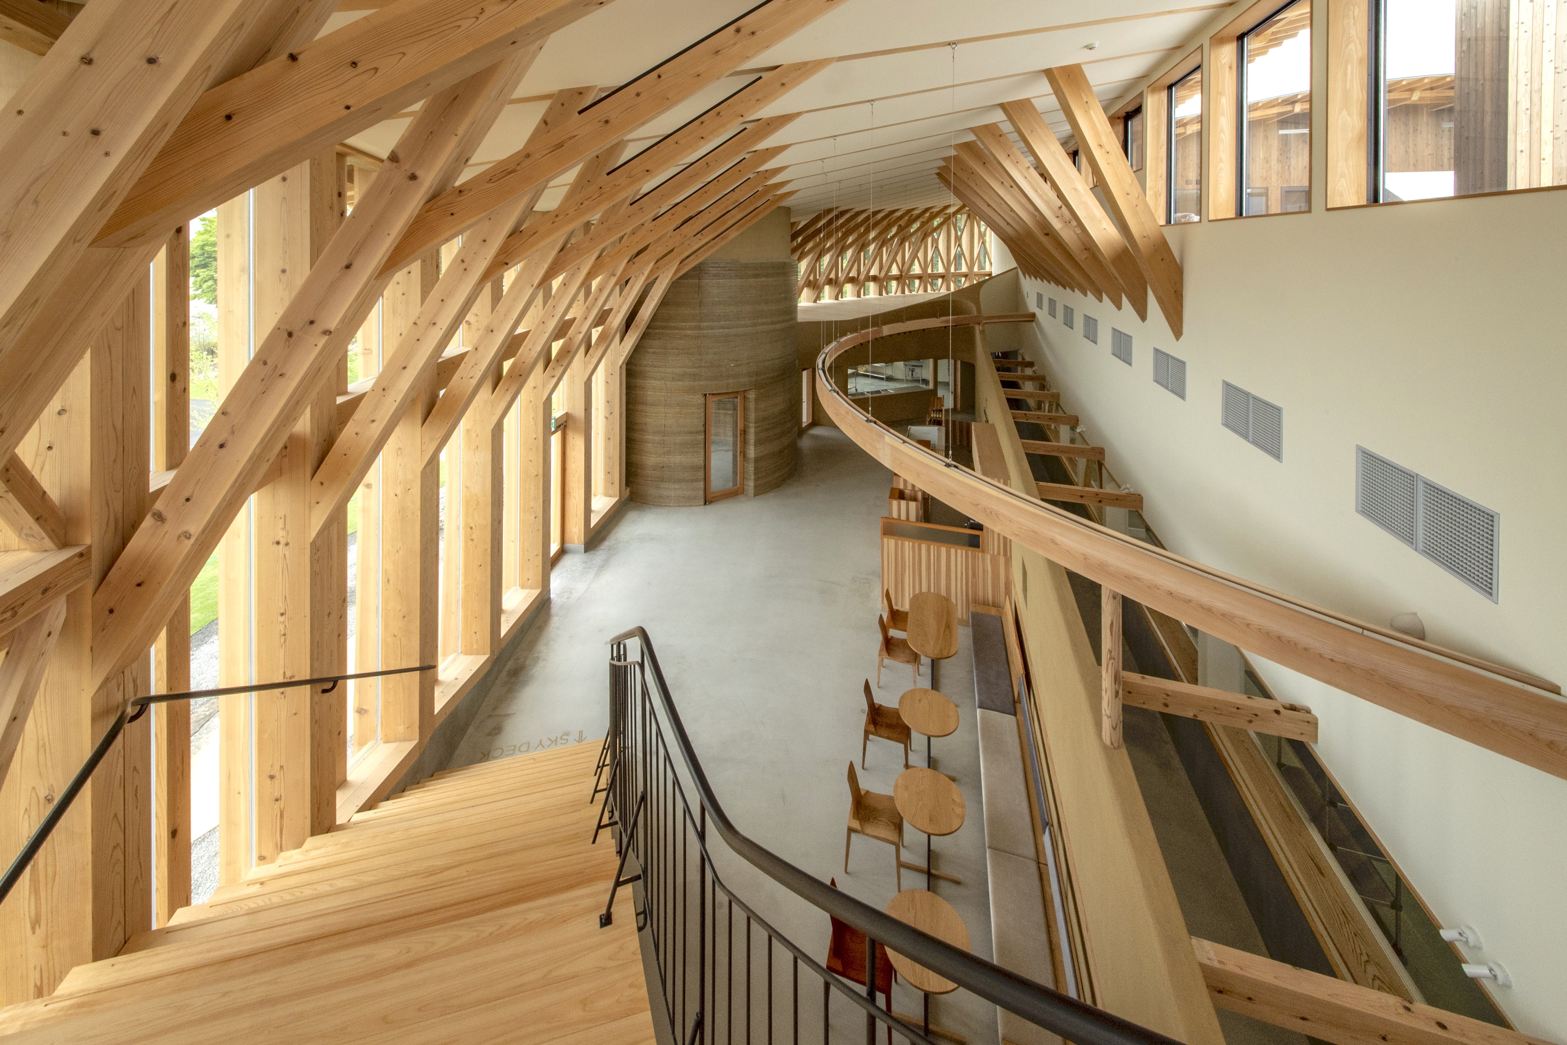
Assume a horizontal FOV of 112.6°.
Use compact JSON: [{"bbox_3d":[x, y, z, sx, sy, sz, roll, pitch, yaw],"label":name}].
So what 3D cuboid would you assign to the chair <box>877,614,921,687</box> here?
[{"bbox_3d":[1.574,1.771,7.060,0.510,0.820,0.440,7,25,16],"label":"chair"}]

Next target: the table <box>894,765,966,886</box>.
[{"bbox_3d":[1.373,2.952,4.900,0.660,0.770,0.660,7,25,16],"label":"table"}]

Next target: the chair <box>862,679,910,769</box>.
[{"bbox_3d":[1.200,2.301,6.060,0.510,0.820,0.440,7,25,16],"label":"chair"}]

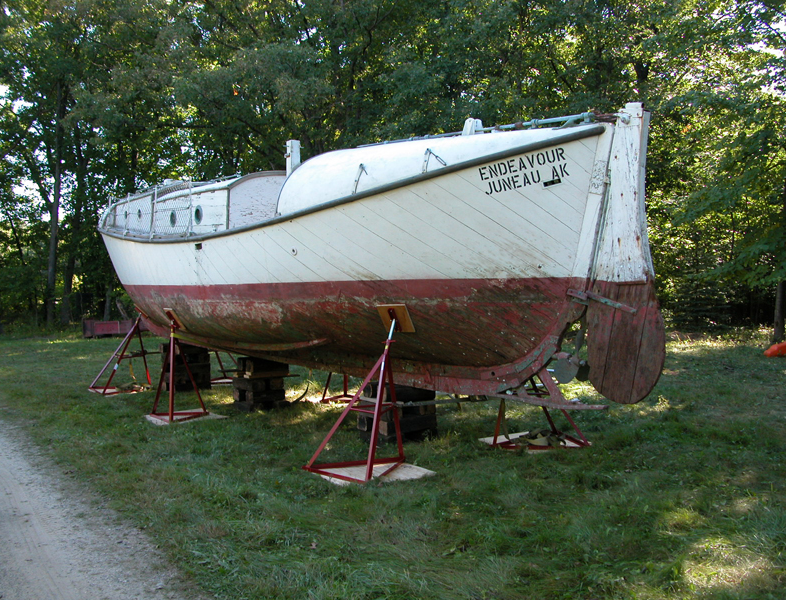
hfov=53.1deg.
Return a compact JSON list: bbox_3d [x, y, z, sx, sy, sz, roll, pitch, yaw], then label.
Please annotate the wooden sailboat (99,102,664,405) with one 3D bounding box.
[{"bbox_3d":[-1.810,-0.490,9.935,2.950,2.560,11.600,-1,1,-38],"label":"wooden sailboat"}]

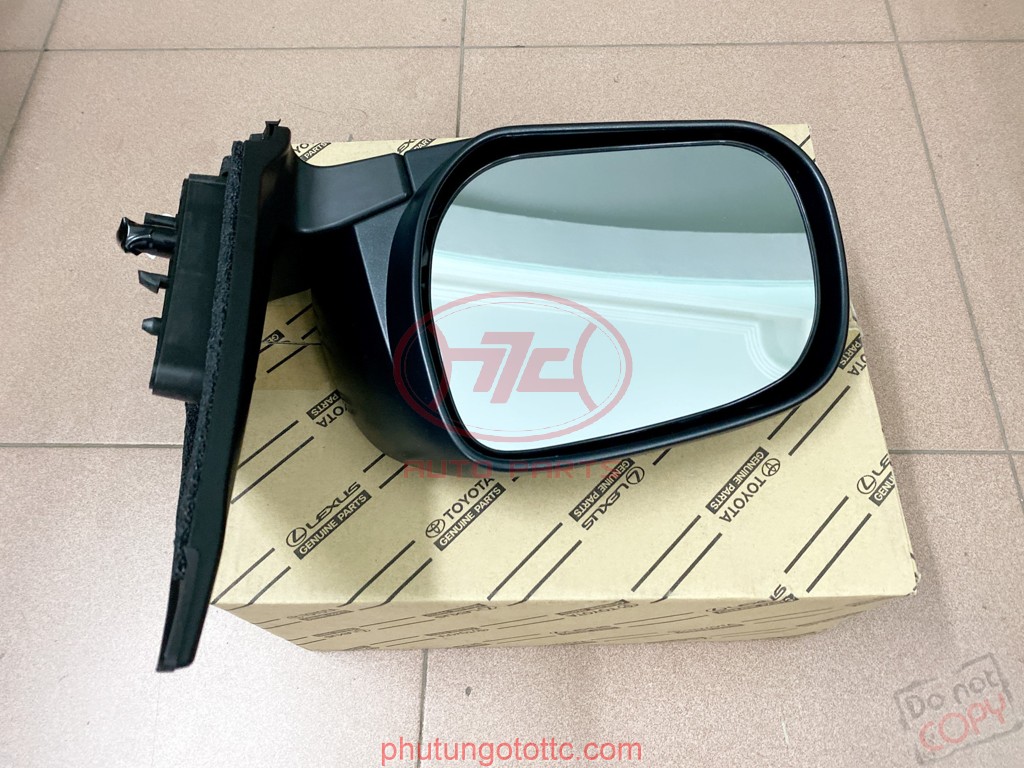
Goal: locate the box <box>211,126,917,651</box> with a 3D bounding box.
[{"bbox_3d":[0.027,0.014,0.586,0.385,0.215,0.330,-1,65,1],"label":"box"}]

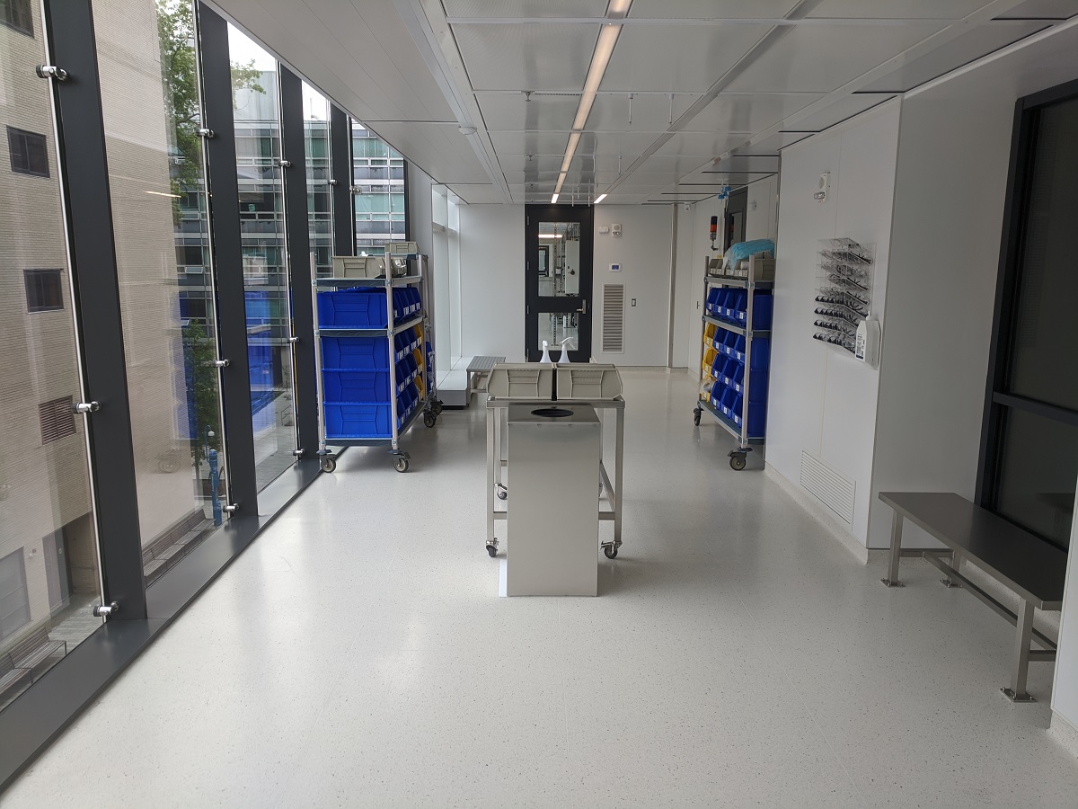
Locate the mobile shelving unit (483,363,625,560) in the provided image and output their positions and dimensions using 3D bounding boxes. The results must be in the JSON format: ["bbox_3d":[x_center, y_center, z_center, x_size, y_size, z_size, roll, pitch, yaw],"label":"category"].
[{"bbox_3d":[0.090,0.235,5.059,0.760,1.100,1.220,0,10,0],"label":"mobile shelving unit"}]

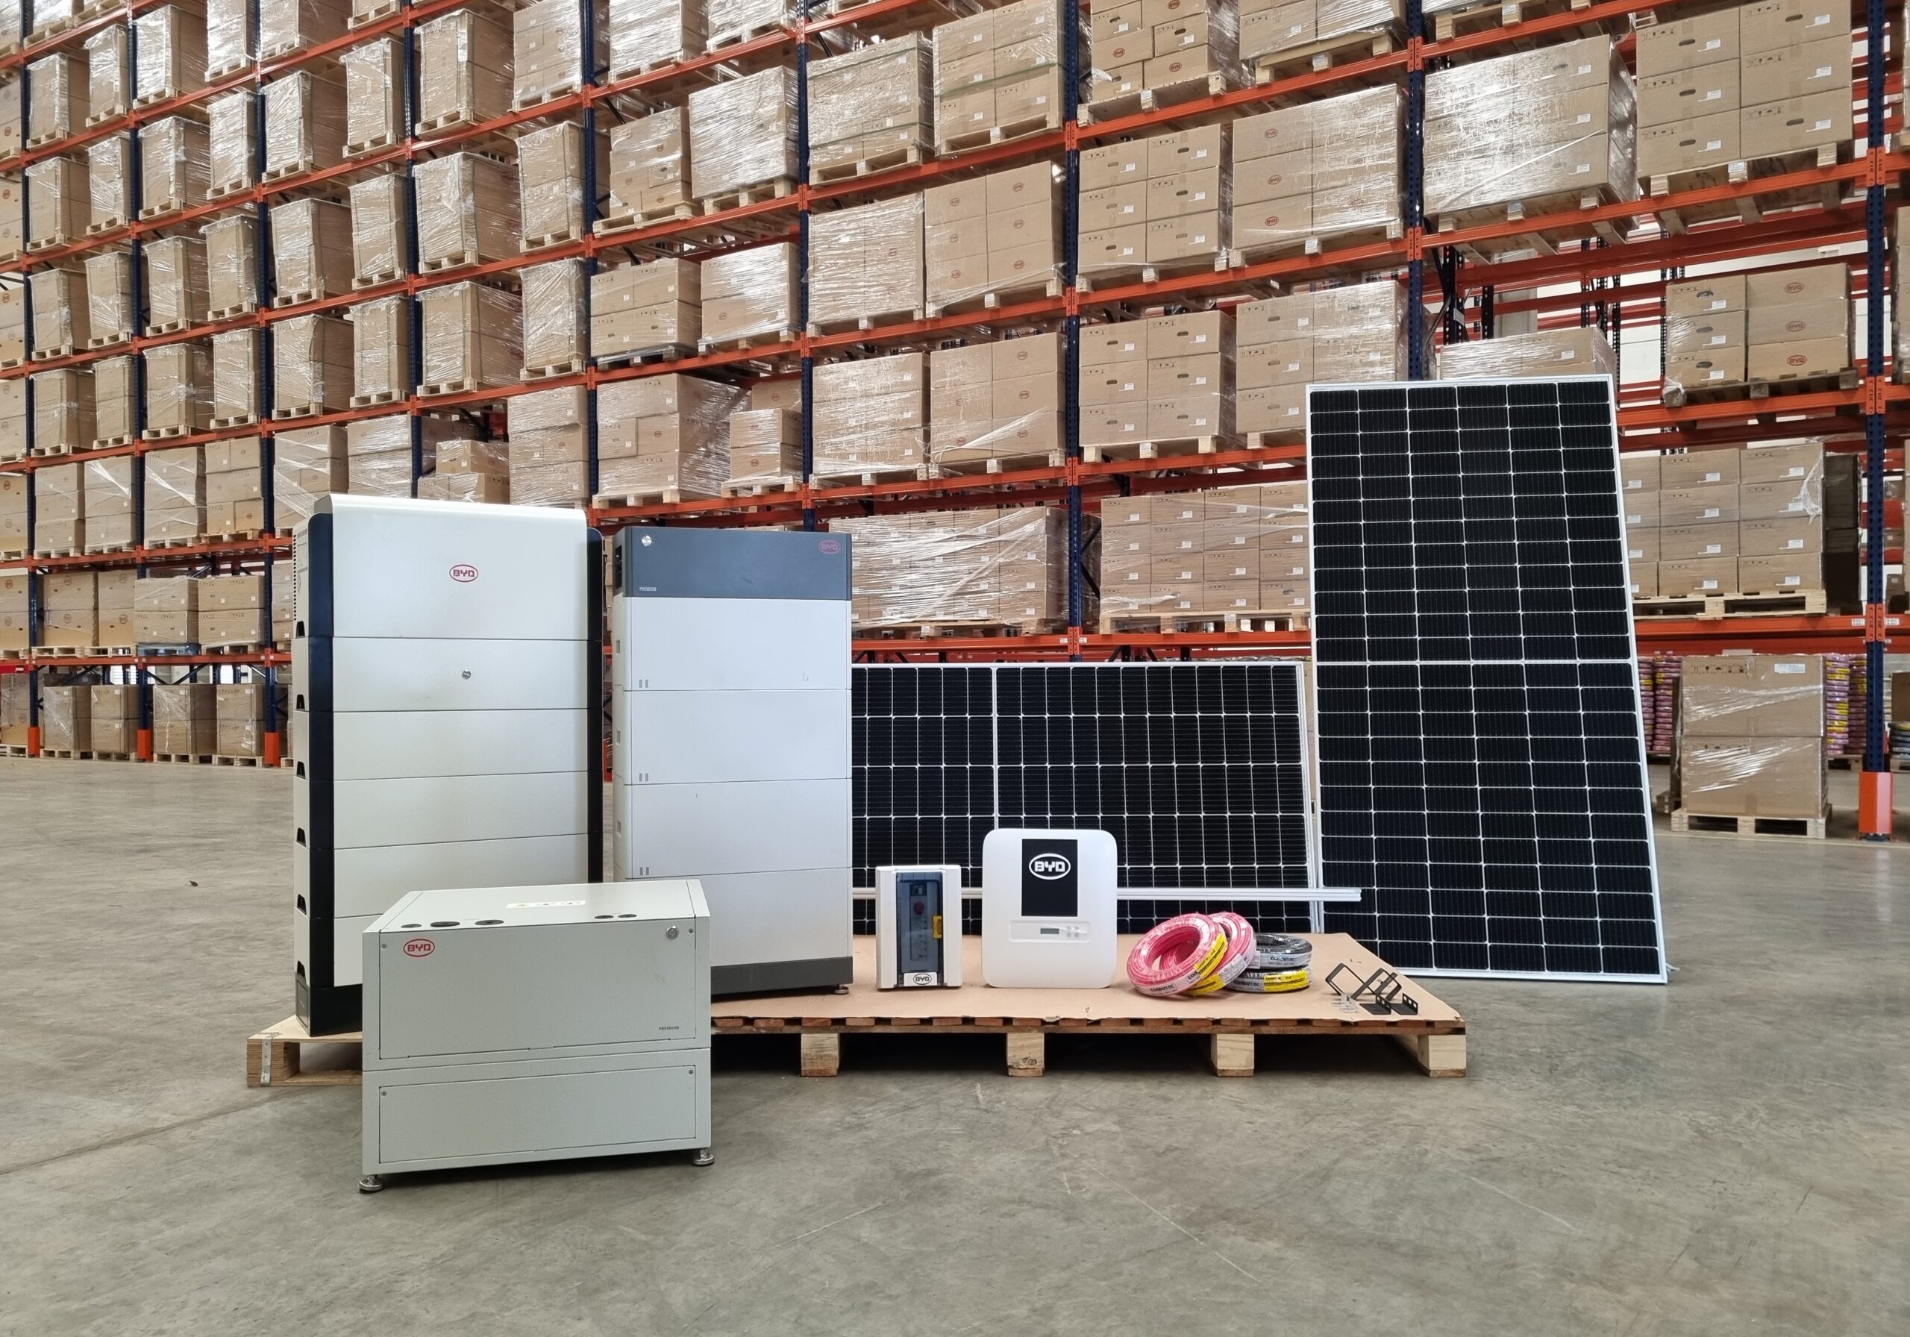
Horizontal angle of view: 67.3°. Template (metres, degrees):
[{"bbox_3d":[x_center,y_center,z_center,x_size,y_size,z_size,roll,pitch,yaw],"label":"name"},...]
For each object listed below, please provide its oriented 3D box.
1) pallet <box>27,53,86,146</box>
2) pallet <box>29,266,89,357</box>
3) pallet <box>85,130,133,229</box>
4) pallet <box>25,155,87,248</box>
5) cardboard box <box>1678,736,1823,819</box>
[{"bbox_3d":[-10.498,-6.742,17.456,0.682,0.959,1.080,-1,0,31],"label":"pallet"},{"bbox_3d":[-11.241,-4.499,18.759,0.814,1.070,1.150,-1,0,31],"label":"pallet"},{"bbox_3d":[-9.368,-5.494,16.784,0.699,0.995,1.080,-1,0,31],"label":"pallet"},{"bbox_3d":[-10.766,-5.595,17.799,0.760,1.030,1.030,-1,0,31],"label":"pallet"},{"bbox_3d":[4.921,0.638,8.863,0.716,0.458,0.948,-1,0,32],"label":"cardboard box"}]

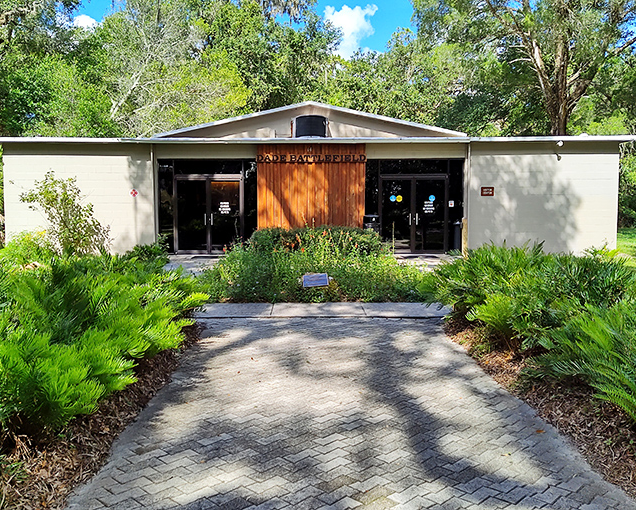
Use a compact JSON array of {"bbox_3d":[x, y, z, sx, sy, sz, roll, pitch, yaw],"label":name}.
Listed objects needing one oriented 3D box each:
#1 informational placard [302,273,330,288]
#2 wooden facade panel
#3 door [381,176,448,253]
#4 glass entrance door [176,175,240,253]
[{"bbox_3d":[-0.028,0.424,8.750,0.420,0.240,0.040,-5,-39,0],"label":"informational placard"},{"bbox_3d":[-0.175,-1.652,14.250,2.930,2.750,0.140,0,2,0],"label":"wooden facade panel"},{"bbox_3d":[2.665,-1.119,14.650,1.900,2.140,0.100,0,2,0],"label":"door"},{"bbox_3d":[-3.010,-1.116,14.620,1.900,2.140,0.100,0,2,0],"label":"glass entrance door"}]

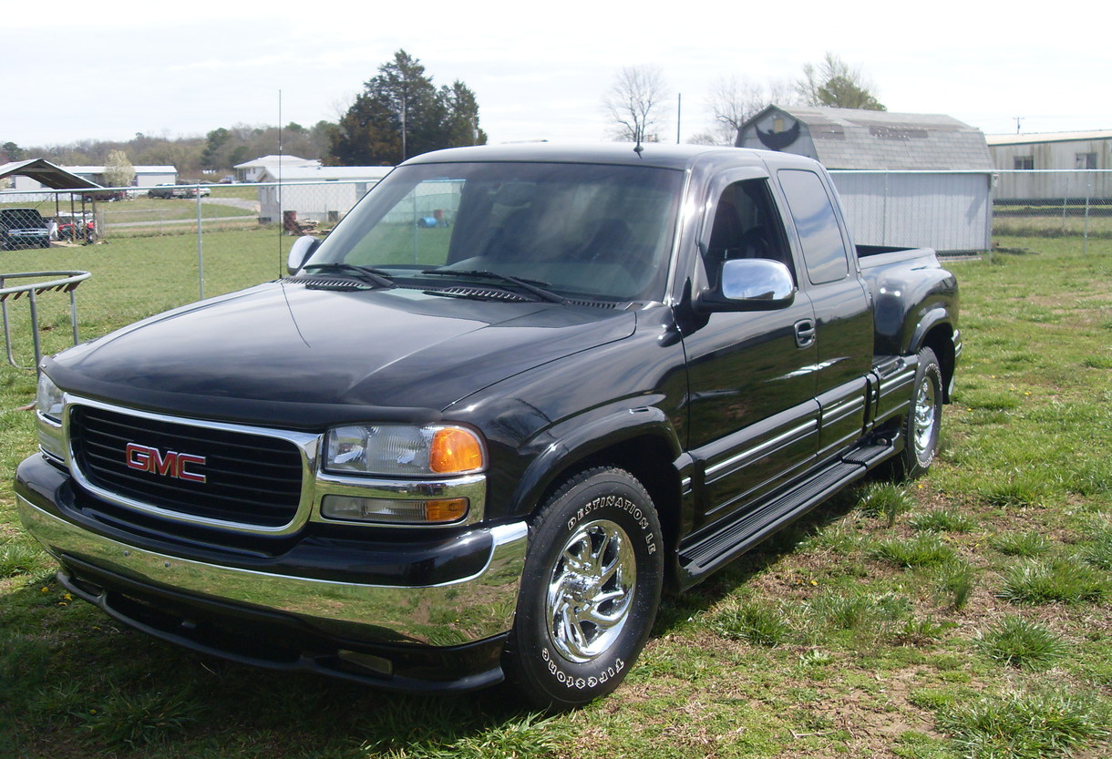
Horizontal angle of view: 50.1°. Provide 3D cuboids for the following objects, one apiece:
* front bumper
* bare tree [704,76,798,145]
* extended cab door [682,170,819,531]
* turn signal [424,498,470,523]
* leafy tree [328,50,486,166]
[{"bbox_3d":[-0.992,0.523,3.375,1.930,0.490,0.440,7,11,31],"label":"front bumper"},{"bbox_3d":[14.666,-18.704,90.000,7.178,8.558,6.819,1,9,0],"label":"bare tree"},{"bbox_3d":[0.682,-0.180,4.507,0.270,1.300,1.220,7,11,32],"label":"extended cab door"},{"bbox_3d":[-0.267,0.330,2.984,0.115,0.060,0.070,3,10,13],"label":"turn signal"},{"bbox_3d":[-11.535,-19.402,92.000,12.000,12.300,10.500,0,9,0],"label":"leafy tree"}]

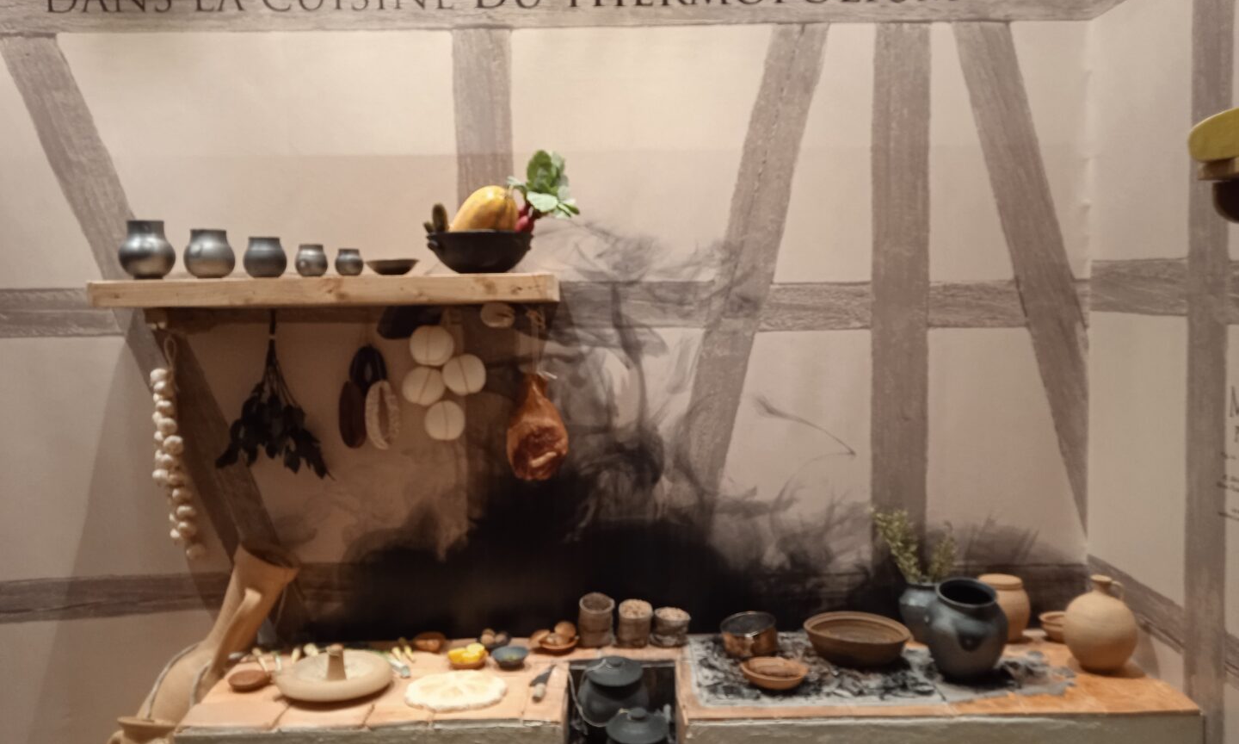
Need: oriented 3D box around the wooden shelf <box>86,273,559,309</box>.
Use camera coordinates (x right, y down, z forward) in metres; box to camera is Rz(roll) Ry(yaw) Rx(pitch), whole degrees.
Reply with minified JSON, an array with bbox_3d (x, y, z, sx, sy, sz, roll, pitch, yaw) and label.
[{"bbox_3d":[-0.692,-0.198,2.472,1.073,0.060,0.290,-1,5,1],"label":"wooden shelf"}]

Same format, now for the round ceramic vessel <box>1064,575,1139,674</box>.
[{"bbox_3d":[1.286,0.667,2.678,0.180,0.240,0.180,-1,5,0],"label":"round ceramic vessel"}]

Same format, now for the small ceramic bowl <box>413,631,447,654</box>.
[{"bbox_3d":[-0.494,0.706,2.621,0.088,0.037,0.088,-1,5,0],"label":"small ceramic bowl"}]

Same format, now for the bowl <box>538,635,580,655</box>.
[{"bbox_3d":[-0.155,0.698,2.570,0.101,0.027,0.101,-1,5,0],"label":"bowl"}]

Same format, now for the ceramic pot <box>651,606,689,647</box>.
[{"bbox_3d":[0.150,0.743,2.919,0.113,0.082,0.113,-1,5,0],"label":"ceramic pot"}]

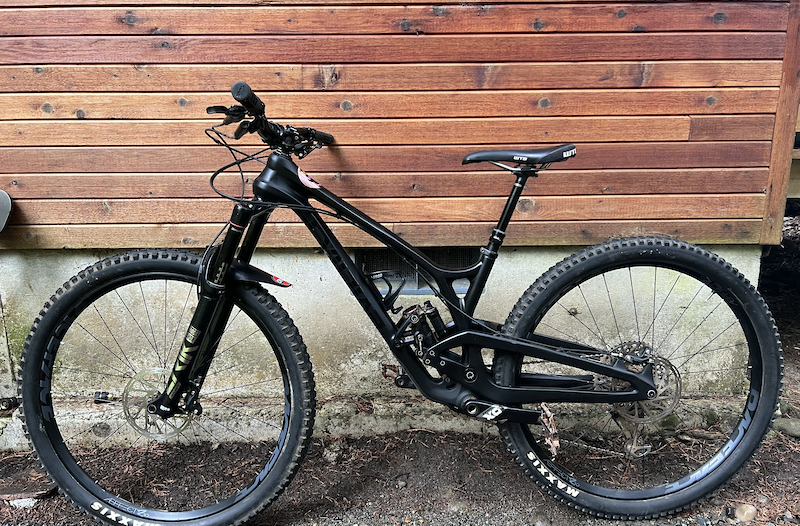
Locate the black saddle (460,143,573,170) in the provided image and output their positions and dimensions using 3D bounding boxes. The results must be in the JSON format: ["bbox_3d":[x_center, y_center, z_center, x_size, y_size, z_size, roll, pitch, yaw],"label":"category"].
[{"bbox_3d":[0.288,-0.253,1.440,0.272,0.063,0.140,-1,9,-2],"label":"black saddle"}]

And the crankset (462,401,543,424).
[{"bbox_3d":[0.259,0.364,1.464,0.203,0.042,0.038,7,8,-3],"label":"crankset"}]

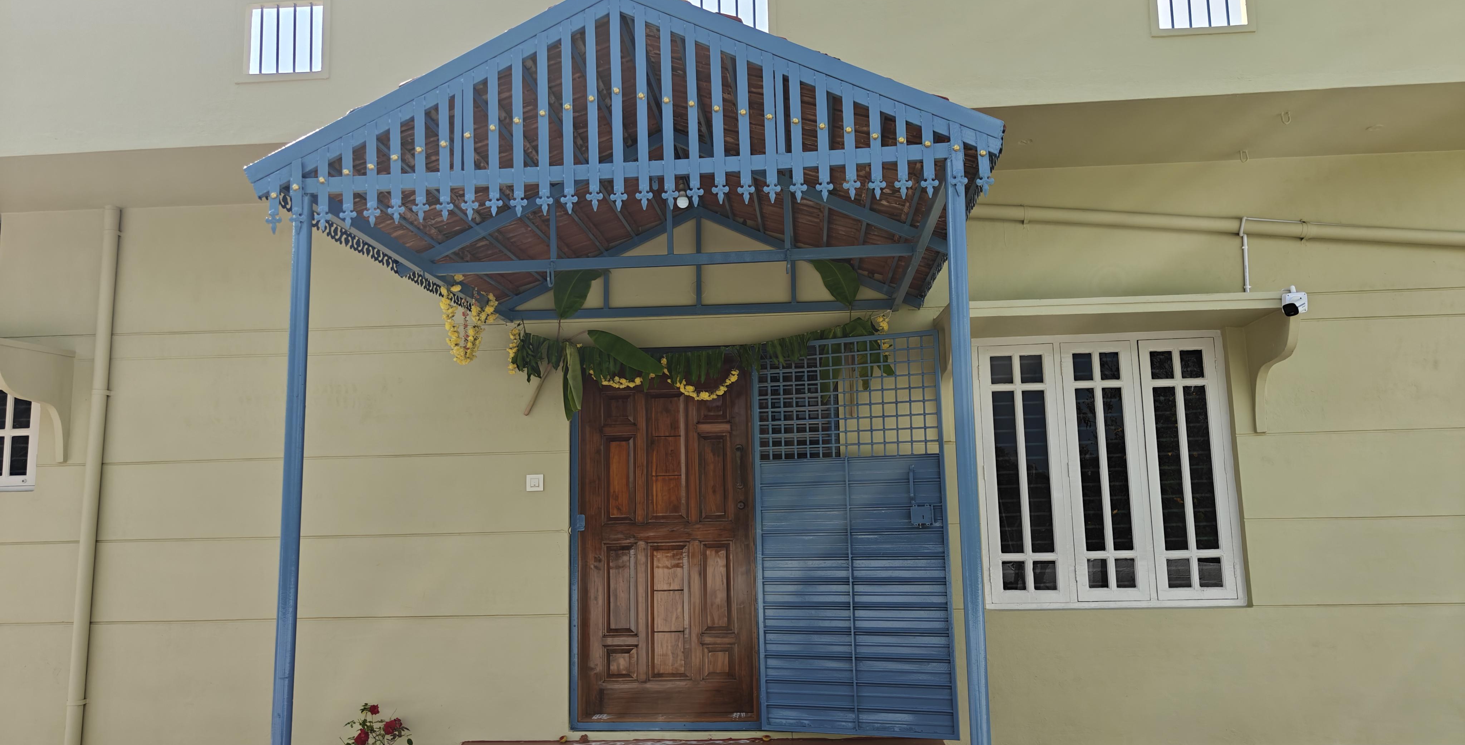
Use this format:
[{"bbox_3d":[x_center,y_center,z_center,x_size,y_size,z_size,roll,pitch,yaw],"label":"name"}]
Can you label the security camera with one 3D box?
[{"bbox_3d":[2.780,-0.357,5.032,0.115,0.140,0.180,-7,-11,33],"label":"security camera"}]

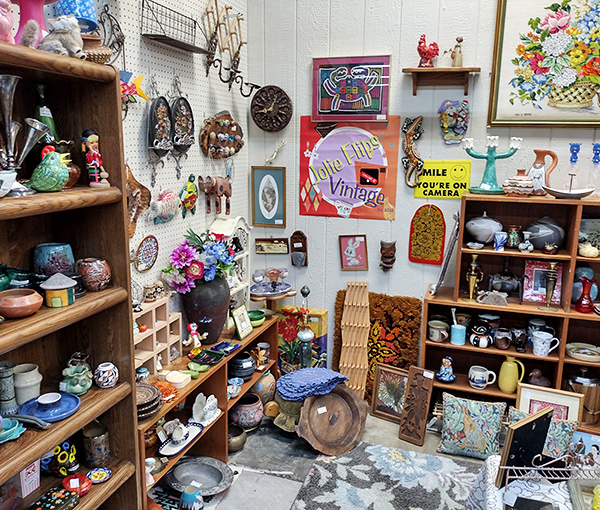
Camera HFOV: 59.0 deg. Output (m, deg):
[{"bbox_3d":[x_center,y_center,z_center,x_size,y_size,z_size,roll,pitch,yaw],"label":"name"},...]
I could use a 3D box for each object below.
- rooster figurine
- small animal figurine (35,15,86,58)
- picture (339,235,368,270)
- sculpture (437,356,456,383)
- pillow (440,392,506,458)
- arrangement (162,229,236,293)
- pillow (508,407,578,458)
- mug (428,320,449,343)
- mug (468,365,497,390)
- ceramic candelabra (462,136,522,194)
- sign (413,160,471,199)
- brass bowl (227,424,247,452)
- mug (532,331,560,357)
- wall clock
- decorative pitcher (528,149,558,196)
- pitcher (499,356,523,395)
[{"bbox_3d":[0.687,-1.091,2.851,0.116,0.181,0.072,4,12,18],"label":"rooster figurine"},{"bbox_3d":[-0.656,-0.610,1.464,0.140,0.120,0.105,8,14,32],"label":"small animal figurine"},{"bbox_3d":[0.327,-0.012,3.205,0.164,0.218,0.018,-1,10,20],"label":"picture"},{"bbox_3d":[0.804,0.623,2.898,0.106,0.123,0.095,5,12,19],"label":"sculpture"},{"bbox_3d":[0.892,0.894,2.749,0.310,0.310,0.090,5,-2,19],"label":"pillow"},{"bbox_3d":[-0.487,0.041,2.587,0.355,0.305,0.280,-1,12,-10],"label":"arrangement"},{"bbox_3d":[1.151,0.924,2.574,0.305,0.305,0.100,11,7,10],"label":"pillow"},{"bbox_3d":[0.764,0.426,2.889,0.100,0.090,0.138,-3,12,-18],"label":"mug"},{"bbox_3d":[0.988,0.666,2.865,0.134,0.100,0.097,4,12,18],"label":"mug"},{"bbox_3d":[0.981,-0.462,2.734,0.292,0.294,0.185,5,12,19],"label":"ceramic candelabra"},{"bbox_3d":[0.799,-0.420,2.981,0.302,0.210,0.008,5,12,19],"label":"sign"},{"bbox_3d":[-0.371,0.976,2.802,0.183,0.090,0.183,1,12,0],"label":"brass bowl"},{"bbox_3d":[1.257,0.457,2.716,0.128,0.105,0.094,4,12,18],"label":"mug"},{"bbox_3d":[-0.174,-0.887,3.223,0.267,0.272,0.047,5,12,19],"label":"wall clock"},{"bbox_3d":[1.270,-0.431,2.793,0.152,0.235,0.103,6,13,22],"label":"decorative pitcher"},{"bbox_3d":[1.095,0.612,2.740,0.120,0.190,0.096,4,12,16],"label":"pitcher"}]

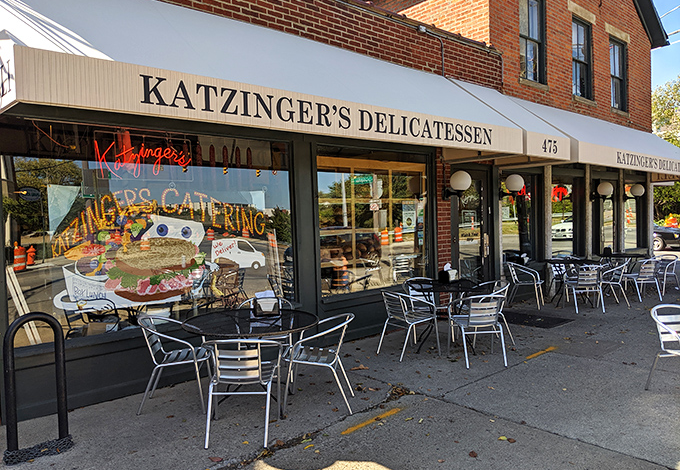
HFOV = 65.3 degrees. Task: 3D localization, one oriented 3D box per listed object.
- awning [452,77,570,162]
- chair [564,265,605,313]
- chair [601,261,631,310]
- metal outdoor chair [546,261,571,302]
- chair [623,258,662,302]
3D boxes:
[{"bbox_3d":[2.558,-1.759,8.015,1.290,1.300,1.270,-4,3,-42],"label":"awning"},{"bbox_3d":[3.976,0.863,8.612,0.560,0.730,0.575,-2,2,6],"label":"chair"},{"bbox_3d":[4.589,0.840,9.069,0.575,0.730,0.560,-2,2,3],"label":"chair"},{"bbox_3d":[3.890,0.742,9.118,0.540,0.730,0.560,-3,2,-24],"label":"metal outdoor chair"},{"bbox_3d":[5.481,0.810,9.644,0.560,0.730,0.575,-2,2,-5],"label":"chair"}]

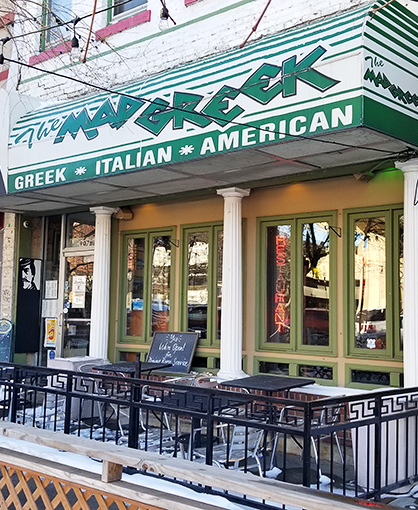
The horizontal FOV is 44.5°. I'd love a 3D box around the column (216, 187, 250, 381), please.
[{"bbox_3d":[0.290,0.360,6.605,0.310,2.439,0.310,-3,-8,33],"label":"column"}]

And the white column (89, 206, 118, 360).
[{"bbox_3d":[-1.668,0.459,7.894,0.305,2.382,0.305,-3,-8,33],"label":"white column"}]

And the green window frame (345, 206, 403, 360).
[{"bbox_3d":[2.144,0.309,5.973,1.156,1.820,0.100,-3,-8,33],"label":"green window frame"}]

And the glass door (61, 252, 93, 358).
[{"bbox_3d":[-2.226,1.037,8.837,0.920,2.130,0.080,-3,-8,33],"label":"glass door"}]

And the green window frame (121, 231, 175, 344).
[{"bbox_3d":[-0.883,0.451,7.331,1.059,1.658,0.100,-3,-7,34],"label":"green window frame"}]

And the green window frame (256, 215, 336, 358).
[{"bbox_3d":[1.027,0.337,6.030,1.033,1.644,0.100,-3,-7,34],"label":"green window frame"}]

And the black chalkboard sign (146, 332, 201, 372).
[{"bbox_3d":[-0.482,1.288,6.761,0.690,0.545,0.035,-2,-30,30],"label":"black chalkboard sign"}]

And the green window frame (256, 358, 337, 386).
[{"bbox_3d":[1.080,1.484,6.535,1.162,0.284,0.100,-3,-8,33],"label":"green window frame"}]

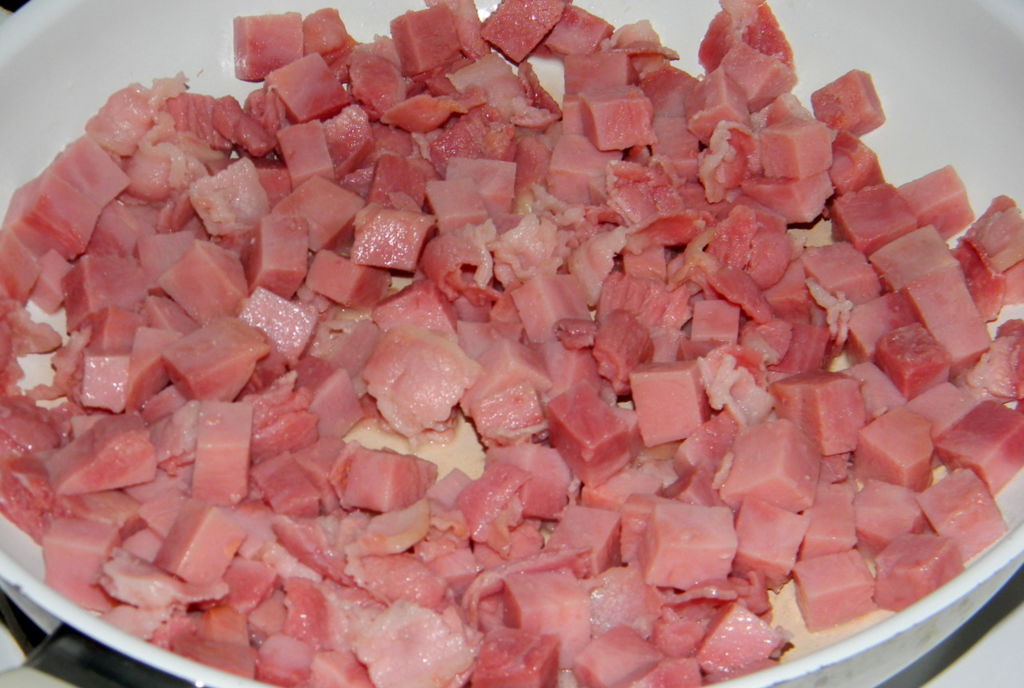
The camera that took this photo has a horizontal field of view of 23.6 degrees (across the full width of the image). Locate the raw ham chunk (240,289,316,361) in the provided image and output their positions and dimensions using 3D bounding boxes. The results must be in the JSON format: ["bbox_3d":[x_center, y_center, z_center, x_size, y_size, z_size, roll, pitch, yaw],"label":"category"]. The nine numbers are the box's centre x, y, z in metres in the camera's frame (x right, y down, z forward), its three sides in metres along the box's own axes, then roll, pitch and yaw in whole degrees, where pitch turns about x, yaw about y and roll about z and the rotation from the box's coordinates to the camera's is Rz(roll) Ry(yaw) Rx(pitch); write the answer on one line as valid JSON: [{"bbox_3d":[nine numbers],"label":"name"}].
[{"bbox_3d":[-0.053,-0.004,0.555,0.015,0.012,0.010,25,64,4],"label":"raw ham chunk"}]

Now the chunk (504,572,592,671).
[{"bbox_3d":[0.008,0.055,0.494,0.015,0.013,0.014,-4,24,-10],"label":"chunk"}]

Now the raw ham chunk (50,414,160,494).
[{"bbox_3d":[-0.089,0.024,0.530,0.021,0.010,0.009,-18,36,-20],"label":"raw ham chunk"}]

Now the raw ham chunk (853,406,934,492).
[{"bbox_3d":[0.083,0.025,0.531,0.010,0.015,0.013,-28,55,-20],"label":"raw ham chunk"}]

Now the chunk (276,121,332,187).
[{"bbox_3d":[-0.050,-0.045,0.600,0.011,0.014,0.012,-16,75,-6],"label":"chunk"}]

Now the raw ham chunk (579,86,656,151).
[{"bbox_3d":[0.025,-0.054,0.591,0.014,0.011,0.015,-8,18,-8],"label":"raw ham chunk"}]

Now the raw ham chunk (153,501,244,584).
[{"bbox_3d":[-0.063,0.041,0.502,0.013,0.009,0.013,8,69,56],"label":"raw ham chunk"}]

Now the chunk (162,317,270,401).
[{"bbox_3d":[-0.066,0.004,0.548,0.018,0.010,0.011,-21,55,-33],"label":"chunk"}]

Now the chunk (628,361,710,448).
[{"bbox_3d":[0.035,0.012,0.538,0.013,0.015,0.014,-8,8,11],"label":"chunk"}]

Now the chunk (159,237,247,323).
[{"bbox_3d":[-0.069,-0.012,0.568,0.012,0.017,0.015,-40,77,5],"label":"chunk"}]

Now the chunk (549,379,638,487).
[{"bbox_3d":[0.017,0.019,0.532,0.010,0.013,0.016,-30,54,-20],"label":"chunk"}]

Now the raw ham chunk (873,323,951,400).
[{"bbox_3d":[0.088,0.004,0.543,0.010,0.008,0.013,-18,44,-15],"label":"raw ham chunk"}]

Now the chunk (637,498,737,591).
[{"bbox_3d":[0.036,0.041,0.502,0.016,0.014,0.011,-1,52,-11],"label":"chunk"}]

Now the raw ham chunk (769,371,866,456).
[{"bbox_3d":[0.066,0.015,0.532,0.013,0.015,0.014,7,12,44],"label":"raw ham chunk"}]

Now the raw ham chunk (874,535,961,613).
[{"bbox_3d":[0.083,0.046,0.503,0.013,0.010,0.014,-1,27,31],"label":"raw ham chunk"}]

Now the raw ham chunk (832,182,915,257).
[{"bbox_3d":[0.085,-0.026,0.577,0.014,0.014,0.014,-20,54,-12],"label":"raw ham chunk"}]

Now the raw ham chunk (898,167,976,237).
[{"bbox_3d":[0.101,-0.033,0.585,0.014,0.011,0.010,-25,47,3],"label":"raw ham chunk"}]

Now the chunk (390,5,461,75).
[{"bbox_3d":[-0.021,-0.075,0.603,0.011,0.013,0.013,-16,5,-18],"label":"chunk"}]

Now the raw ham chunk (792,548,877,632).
[{"bbox_3d":[0.066,0.050,0.503,0.013,0.011,0.009,-15,46,-2],"label":"raw ham chunk"}]

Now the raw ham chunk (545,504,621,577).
[{"bbox_3d":[0.015,0.044,0.510,0.011,0.013,0.015,5,31,17],"label":"raw ham chunk"}]

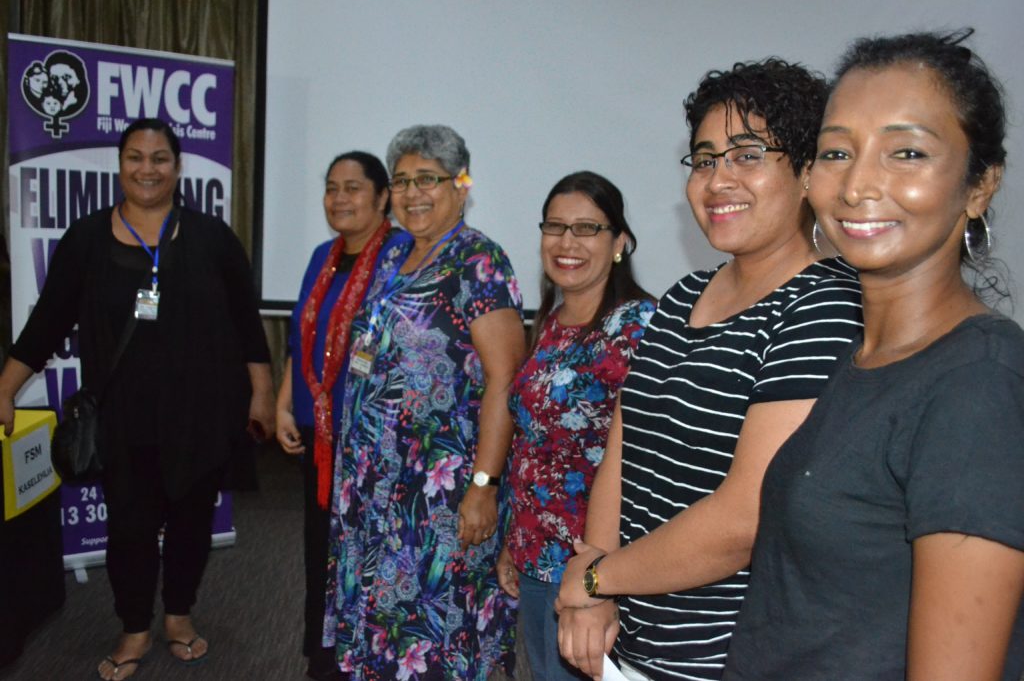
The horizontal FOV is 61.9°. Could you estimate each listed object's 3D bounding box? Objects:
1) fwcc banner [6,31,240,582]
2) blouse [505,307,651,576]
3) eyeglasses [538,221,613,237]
[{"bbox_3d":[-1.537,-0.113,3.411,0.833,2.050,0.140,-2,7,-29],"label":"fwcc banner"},{"bbox_3d":[0.147,0.193,1.730,0.400,0.550,0.260,8,9,43],"label":"blouse"},{"bbox_3d":[0.142,-0.214,1.732,0.137,0.042,0.140,5,7,25],"label":"eyeglasses"}]

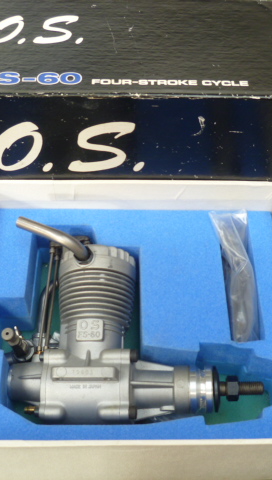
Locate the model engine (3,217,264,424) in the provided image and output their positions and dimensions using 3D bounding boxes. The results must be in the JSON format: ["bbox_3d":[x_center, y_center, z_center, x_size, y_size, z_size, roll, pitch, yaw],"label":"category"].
[{"bbox_3d":[-0.001,0.051,0.338,0.149,0.067,0.129,0,56,-2],"label":"model engine"}]

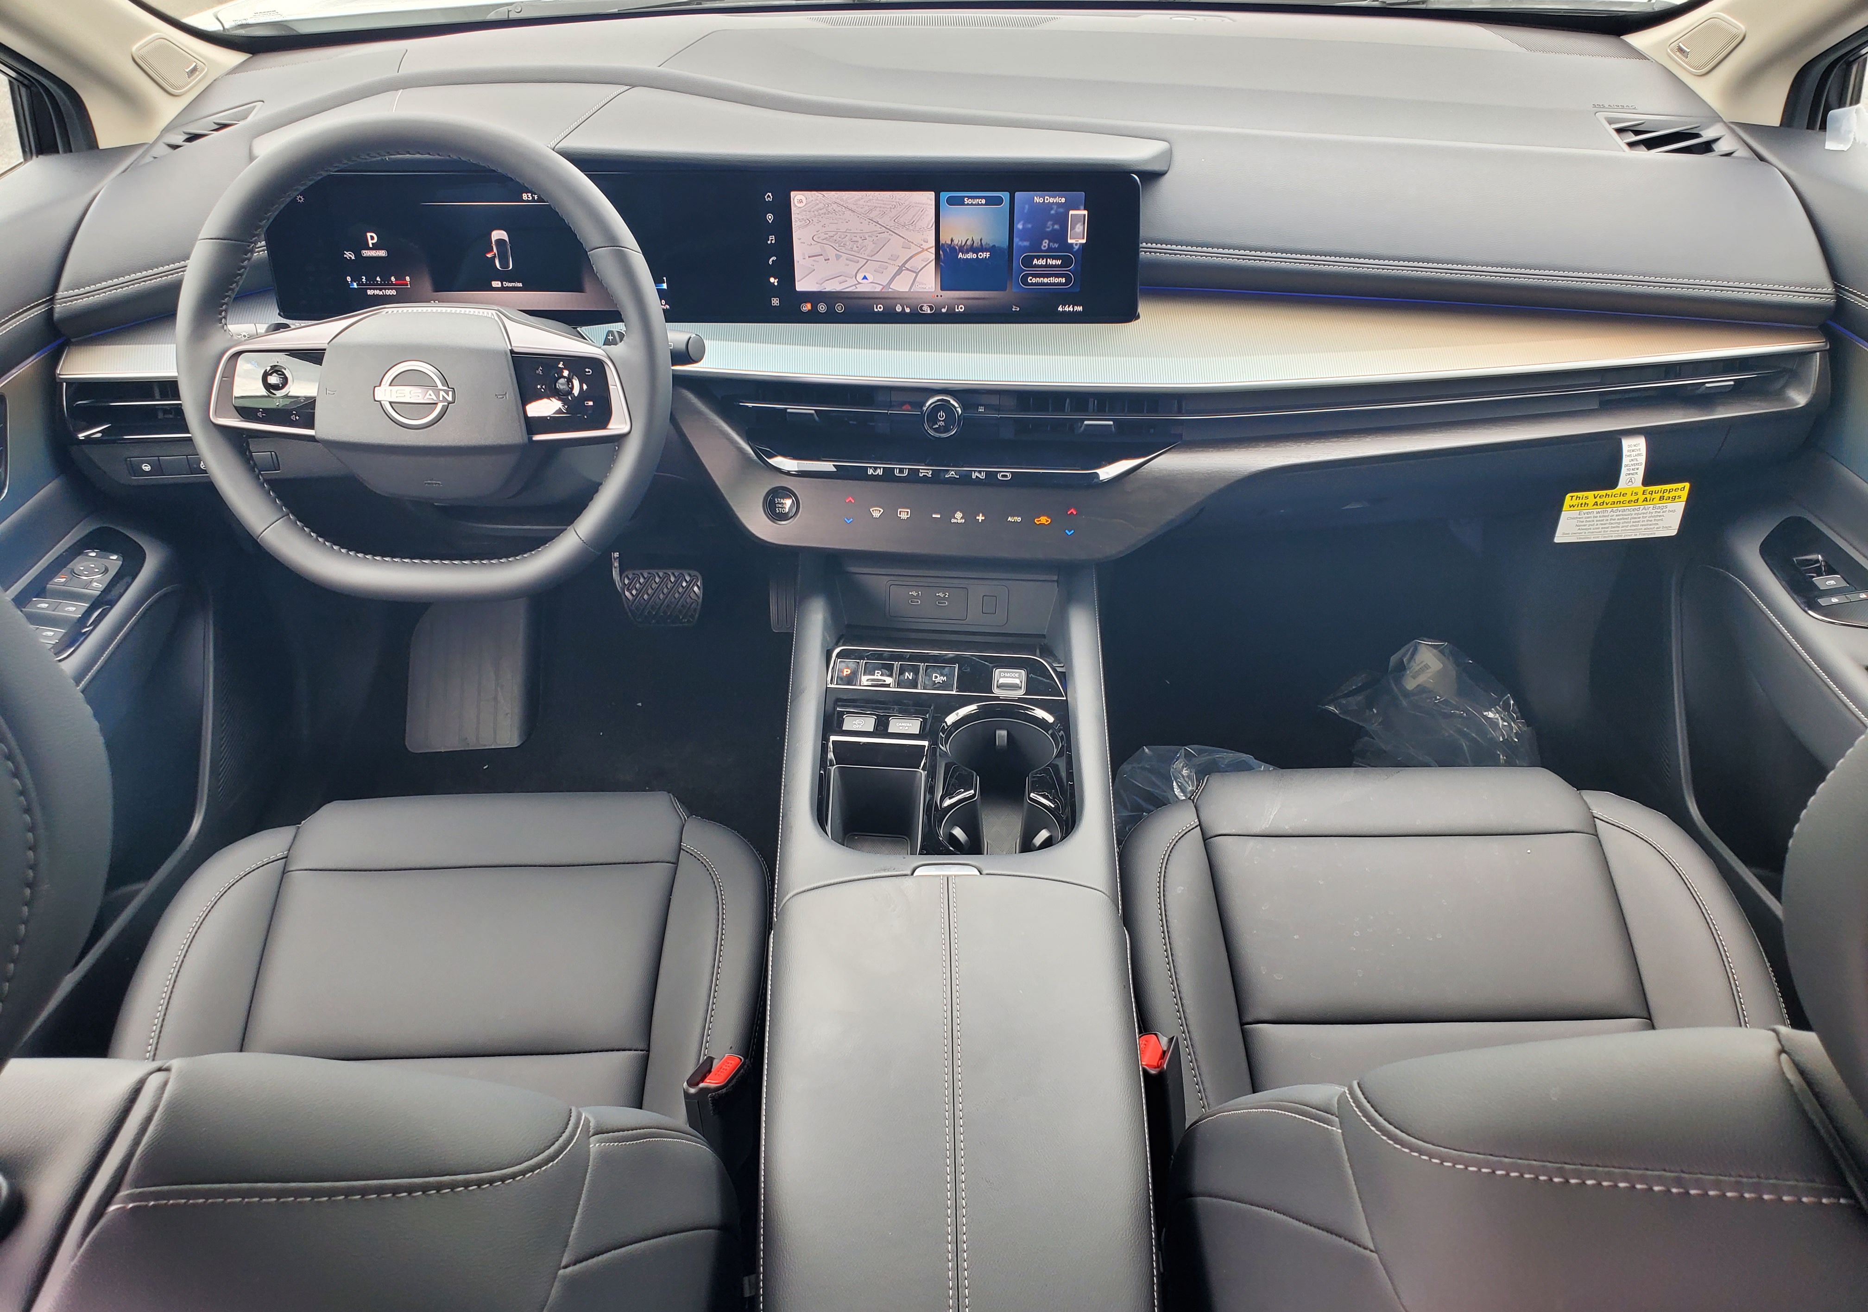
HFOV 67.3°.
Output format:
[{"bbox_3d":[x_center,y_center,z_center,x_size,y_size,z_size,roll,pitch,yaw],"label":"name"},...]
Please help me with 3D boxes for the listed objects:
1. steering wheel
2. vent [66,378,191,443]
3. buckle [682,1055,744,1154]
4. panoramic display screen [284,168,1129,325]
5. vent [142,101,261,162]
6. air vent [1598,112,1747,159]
[{"bbox_3d":[-0.375,-0.216,1.047,0.363,0.350,0.078,0,11,0],"label":"steering wheel"},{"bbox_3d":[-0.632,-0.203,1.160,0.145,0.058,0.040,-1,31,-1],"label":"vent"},{"bbox_3d":[-0.135,0.288,0.878,0.028,0.076,0.042,7,18,22],"label":"buckle"},{"bbox_3d":[-0.199,-0.347,1.190,0.735,0.127,0.030,1,30,2],"label":"panoramic display screen"},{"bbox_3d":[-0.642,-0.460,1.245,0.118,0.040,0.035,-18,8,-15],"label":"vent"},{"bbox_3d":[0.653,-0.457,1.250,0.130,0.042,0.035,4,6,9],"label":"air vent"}]

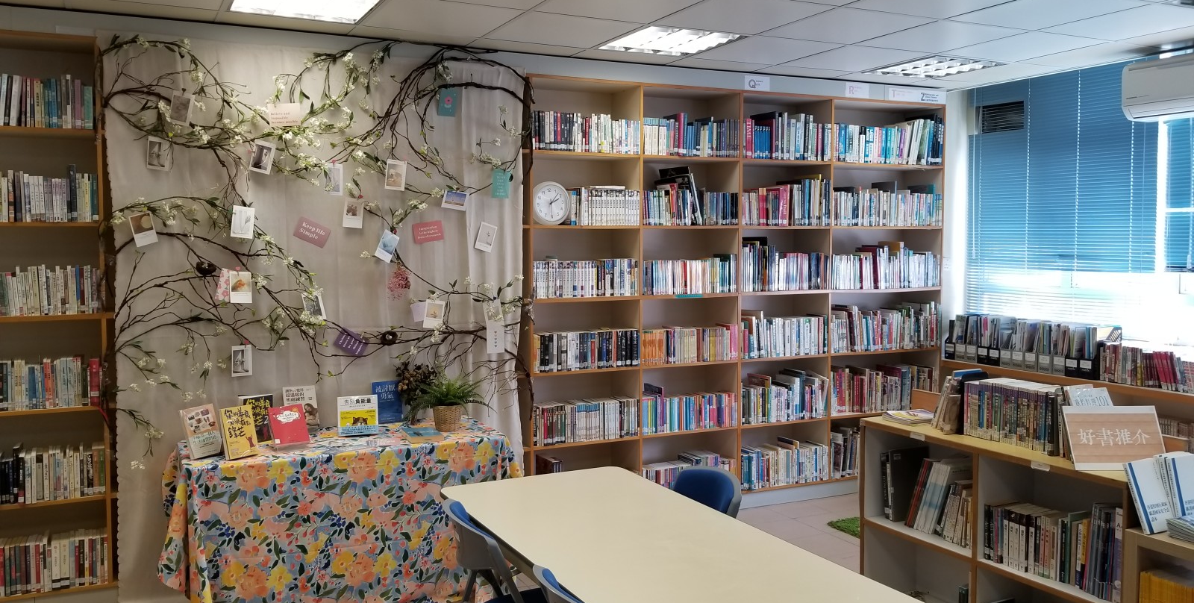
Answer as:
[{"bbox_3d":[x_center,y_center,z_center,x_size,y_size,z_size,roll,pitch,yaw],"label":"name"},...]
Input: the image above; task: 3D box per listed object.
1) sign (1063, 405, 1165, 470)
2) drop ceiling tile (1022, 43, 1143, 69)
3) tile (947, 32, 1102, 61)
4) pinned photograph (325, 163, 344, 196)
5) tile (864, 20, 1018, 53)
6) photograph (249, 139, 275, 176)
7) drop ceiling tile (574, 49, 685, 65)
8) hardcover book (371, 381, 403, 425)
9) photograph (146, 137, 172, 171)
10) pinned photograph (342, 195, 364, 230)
[{"bbox_3d":[1.703,0.449,2.947,0.297,0.210,0.015,0,-23,3],"label":"sign"},{"bbox_3d":[2.753,-1.377,5.003,0.470,0.015,0.600,-2,5,-26],"label":"drop ceiling tile"},{"bbox_3d":[2.280,-1.367,4.817,0.595,0.016,0.595,-3,5,-26],"label":"tile"},{"bbox_3d":[-1.289,-0.599,4.390,0.088,0.149,0.004,0,4,-26],"label":"pinned photograph"},{"bbox_3d":[1.741,-1.339,4.561,0.590,0.018,0.590,-2,4,-24],"label":"tile"},{"bbox_3d":[-1.589,-0.685,4.266,0.093,0.148,0.005,13,-2,-26],"label":"photograph"},{"bbox_3d":[0.188,-1.381,5.051,0.600,0.015,0.250,-2,5,-26],"label":"drop ceiling tile"},{"bbox_3d":[-1.056,0.513,4.530,0.148,0.210,0.020,-3,-5,-30],"label":"hardcover book"},{"bbox_3d":[-1.960,-0.662,4.016,0.094,0.148,0.005,-2,4,-24],"label":"photograph"},{"bbox_3d":[-1.191,-0.430,4.385,0.094,0.146,0.005,2,3,-25],"label":"pinned photograph"}]

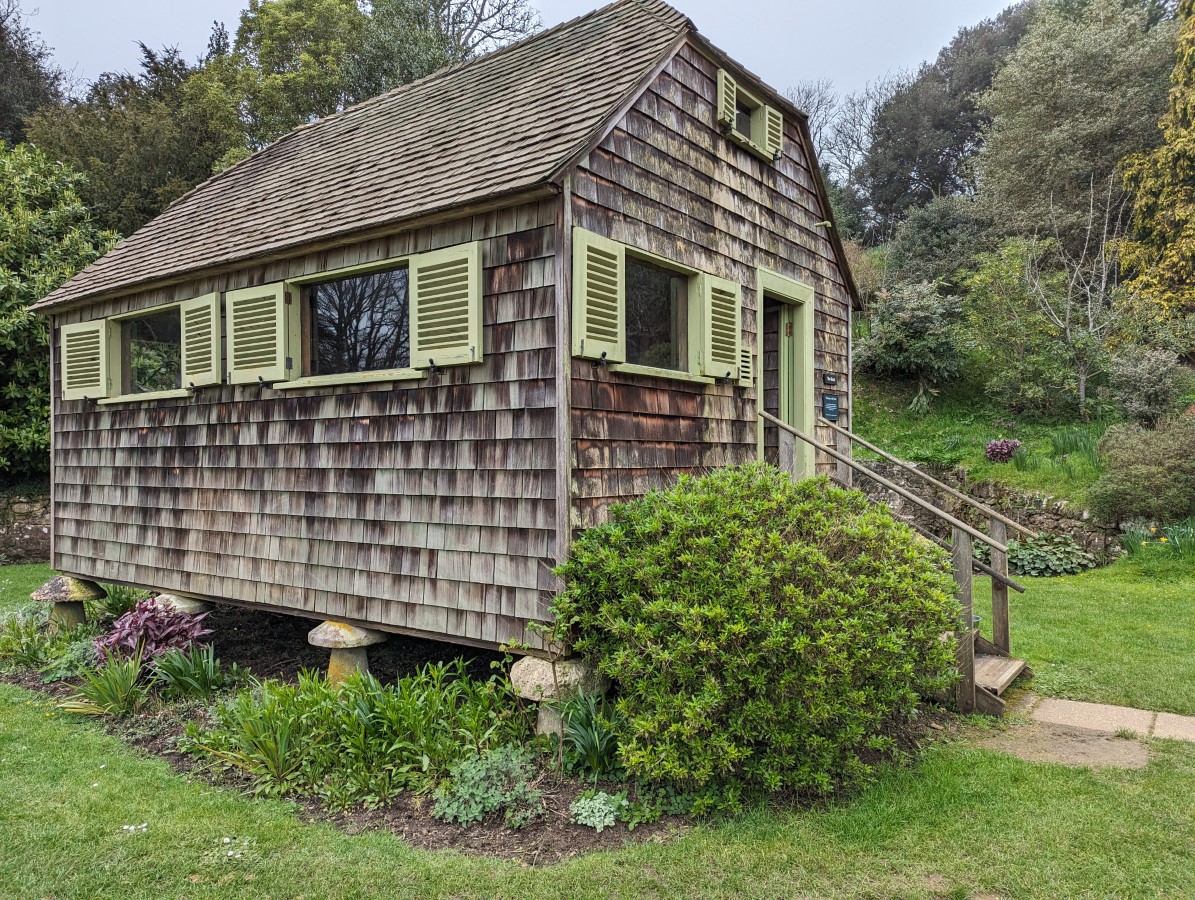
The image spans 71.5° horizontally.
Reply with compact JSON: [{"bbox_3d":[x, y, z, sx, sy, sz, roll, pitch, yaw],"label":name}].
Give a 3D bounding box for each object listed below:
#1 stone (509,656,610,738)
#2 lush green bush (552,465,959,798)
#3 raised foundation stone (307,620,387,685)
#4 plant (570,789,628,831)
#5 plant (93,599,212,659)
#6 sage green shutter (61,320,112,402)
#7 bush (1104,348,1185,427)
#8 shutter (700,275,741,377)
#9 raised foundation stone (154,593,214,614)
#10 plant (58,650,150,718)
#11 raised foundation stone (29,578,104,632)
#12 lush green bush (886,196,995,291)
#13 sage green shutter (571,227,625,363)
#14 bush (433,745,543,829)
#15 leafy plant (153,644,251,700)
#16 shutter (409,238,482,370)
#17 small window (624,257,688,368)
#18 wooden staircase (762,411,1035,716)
[{"bbox_3d":[-0.161,1.308,4.349,0.530,0.530,0.530,0,0,0],"label":"stone"},{"bbox_3d":[0.901,0.822,4.274,1.350,1.460,2.050,-1,0,35],"label":"lush green bush"},{"bbox_3d":[-1.591,1.347,5.332,0.520,0.560,0.520,-1,0,35],"label":"raised foundation stone"},{"bbox_3d":[0.012,1.552,3.616,0.230,0.135,0.220,0,0,0],"label":"plant"},{"bbox_3d":[-3.237,1.309,6.050,0.750,0.450,0.580,0,0,-28],"label":"plant"},{"bbox_3d":[-4.005,-0.692,6.482,0.520,0.600,0.040,-1,0,24],"label":"sage green shutter"},{"bbox_3d":[9.097,-1.039,13.800,1.200,1.250,1.100,-1,0,33],"label":"bush"},{"bbox_3d":[0.799,-0.797,5.471,0.055,0.638,0.480,-1,0,35],"label":"shutter"},{"bbox_3d":[-3.253,1.343,6.552,0.500,0.500,0.500,-1,0,35],"label":"raised foundation stone"},{"bbox_3d":[-2.953,1.399,4.950,0.470,0.370,0.430,0,0,-31],"label":"plant"},{"bbox_3d":[-4.393,1.285,6.894,0.510,0.500,0.510,0,0,-33],"label":"raised foundation stone"},{"bbox_3d":[7.877,-4.660,19.000,2.473,2.308,2.300,0,0,0],"label":"lush green bush"},{"bbox_3d":[0.005,-0.789,4.345,0.055,0.643,0.455,-1,0,35],"label":"sage green shutter"},{"bbox_3d":[-0.488,1.496,3.766,0.480,0.255,0.430,0,0,0],"label":"bush"},{"bbox_3d":[-2.505,1.401,5.250,0.520,0.350,0.430,0,0,-26],"label":"leafy plant"},{"bbox_3d":[-0.853,-0.789,4.641,0.525,0.640,0.055,-1,0,35],"label":"shutter"},{"bbox_3d":[0.357,-0.787,4.956,0.100,0.625,0.840,-1,0,35],"label":"small window"},{"bbox_3d":[2.090,0.642,5.707,1.560,1.860,1.220,-1,0,35],"label":"wooden staircase"}]

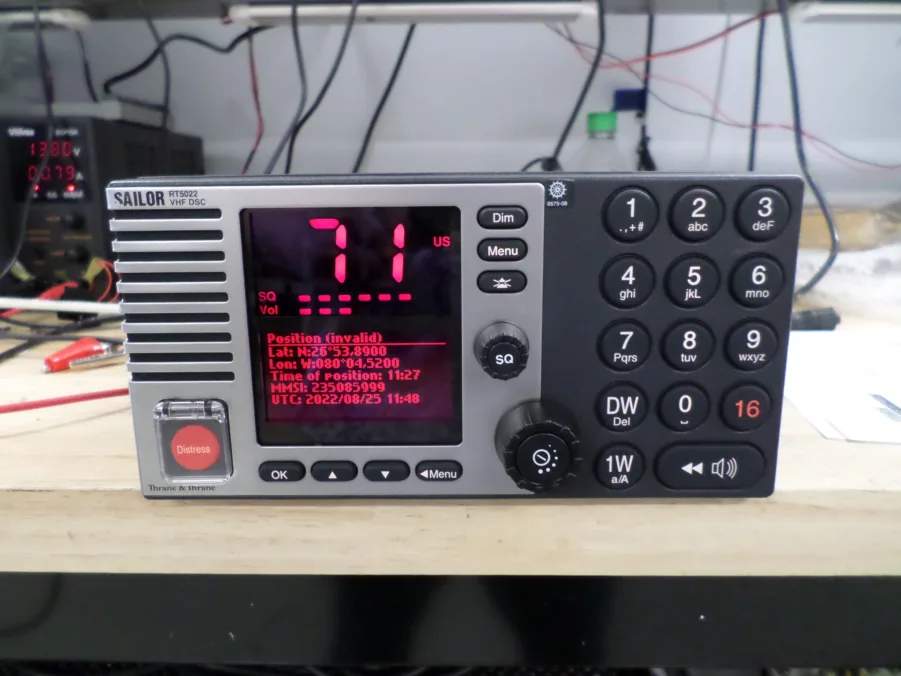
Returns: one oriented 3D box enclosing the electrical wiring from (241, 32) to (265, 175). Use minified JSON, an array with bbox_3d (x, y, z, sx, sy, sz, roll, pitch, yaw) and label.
[{"bbox_3d":[-0.284,-0.329,0.916,0.037,0.191,0.030,-1,12,1],"label":"electrical wiring"}]

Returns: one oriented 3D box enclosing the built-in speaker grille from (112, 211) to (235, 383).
[{"bbox_3d":[-0.099,-0.015,0.236,0.039,0.062,0.008,-1,12,1],"label":"built-in speaker grille"}]

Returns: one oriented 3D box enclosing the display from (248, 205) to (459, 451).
[{"bbox_3d":[-0.034,-0.003,0.238,0.077,0.088,0.006,-1,12,1],"label":"display"}]

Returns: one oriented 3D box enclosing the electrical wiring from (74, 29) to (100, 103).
[{"bbox_3d":[-0.486,-0.363,0.870,0.018,0.092,0.020,-1,12,1],"label":"electrical wiring"}]

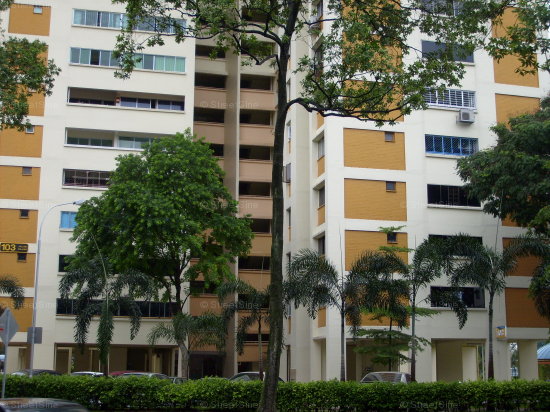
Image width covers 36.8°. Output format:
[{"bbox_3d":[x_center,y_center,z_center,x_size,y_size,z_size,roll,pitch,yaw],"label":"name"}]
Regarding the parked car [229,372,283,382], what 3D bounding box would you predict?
[{"bbox_3d":[-0.800,7.937,35.431,4.350,1.470,1.720,-3,-12,18],"label":"parked car"}]

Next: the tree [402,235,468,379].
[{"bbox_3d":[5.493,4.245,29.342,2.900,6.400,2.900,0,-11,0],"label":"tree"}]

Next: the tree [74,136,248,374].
[{"bbox_3d":[-5.694,2.854,41.741,8.800,13.850,8.500,0,-11,0],"label":"tree"}]

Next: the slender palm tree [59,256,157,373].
[{"bbox_3d":[-6.310,4.614,30.479,3.300,5.990,3.300,0,-11,0],"label":"slender palm tree"}]

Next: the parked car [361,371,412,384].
[{"bbox_3d":[4.643,7.615,33.666,4.350,1.470,1.720,-3,-12,18],"label":"parked car"}]

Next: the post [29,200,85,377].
[{"bbox_3d":[-8.173,3.703,30.863,1.710,7.910,0.300,0,-11,0],"label":"post"}]

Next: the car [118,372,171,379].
[{"bbox_3d":[-5.886,8.242,37.098,4.350,1.470,1.720,-3,-12,18],"label":"car"}]

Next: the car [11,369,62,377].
[{"bbox_3d":[-11.278,8.604,39.060,4.350,1.470,1.720,-3,-12,18],"label":"car"}]

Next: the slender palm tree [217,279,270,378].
[{"bbox_3d":[-0.813,4.898,29.409,2.500,5.080,2.500,0,-11,0],"label":"slender palm tree"}]

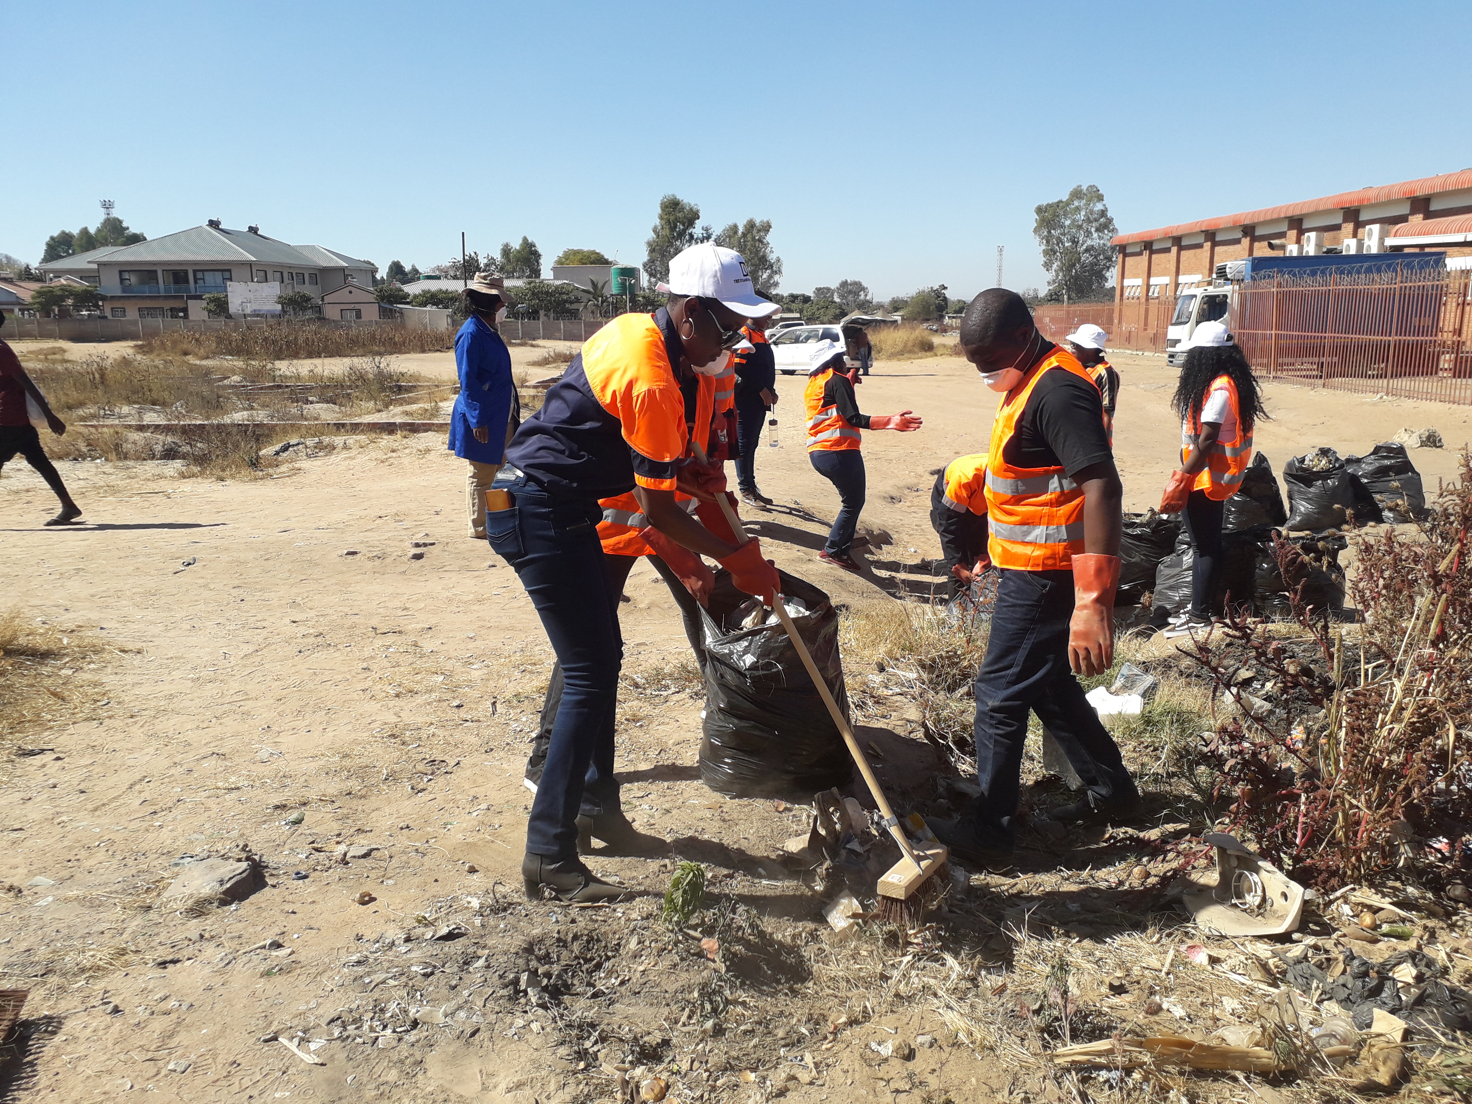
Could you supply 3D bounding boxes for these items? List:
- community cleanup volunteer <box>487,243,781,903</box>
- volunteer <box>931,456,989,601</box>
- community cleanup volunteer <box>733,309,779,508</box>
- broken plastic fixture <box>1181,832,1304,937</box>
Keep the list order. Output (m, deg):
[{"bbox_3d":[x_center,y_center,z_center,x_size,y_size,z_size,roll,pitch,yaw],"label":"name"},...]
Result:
[{"bbox_3d":[-0.260,0.064,2.901,0.710,1.600,0.480,-1,12,-4],"label":"community cleanup volunteer"},{"bbox_3d":[1.493,-0.192,7.361,0.650,0.950,0.520,2,12,10],"label":"volunteer"},{"bbox_3d":[0.149,-1.178,8.996,0.360,1.700,0.480,5,13,24],"label":"community cleanup volunteer"},{"bbox_3d":[1.336,0.862,3.034,0.310,0.190,0.220,6,13,29],"label":"broken plastic fixture"}]

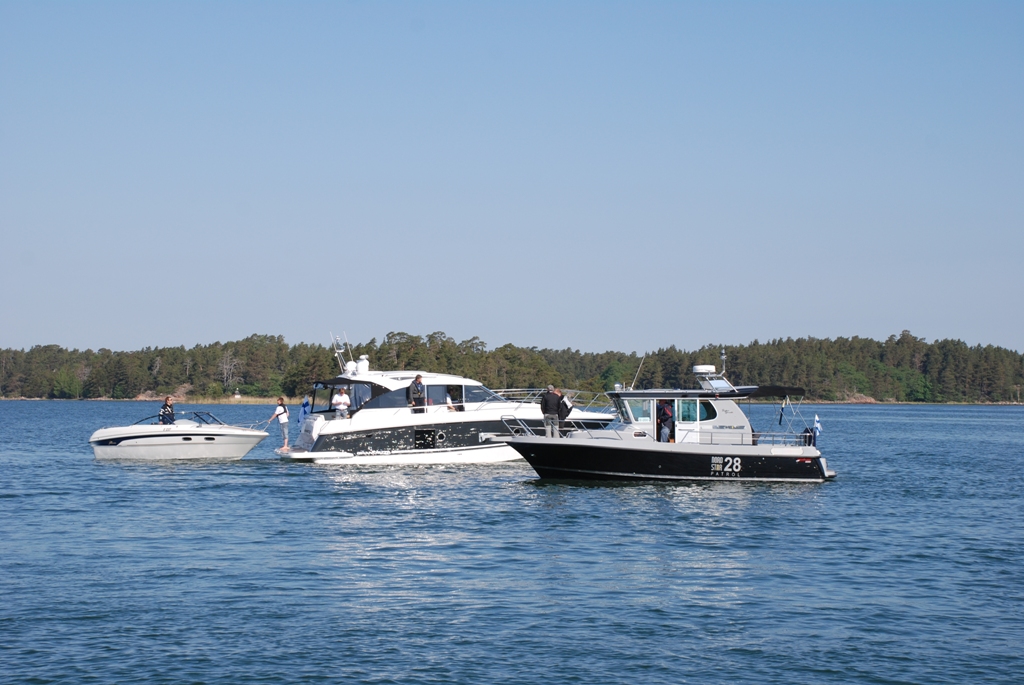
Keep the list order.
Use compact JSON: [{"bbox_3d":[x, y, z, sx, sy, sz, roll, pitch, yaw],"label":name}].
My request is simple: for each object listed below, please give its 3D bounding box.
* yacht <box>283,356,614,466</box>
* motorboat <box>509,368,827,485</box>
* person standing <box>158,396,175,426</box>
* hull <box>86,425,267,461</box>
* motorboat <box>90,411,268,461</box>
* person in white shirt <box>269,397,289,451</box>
[{"bbox_3d":[-2.184,2.410,75.309,12.400,3.720,3.750,1,-2,-20],"label":"yacht"},{"bbox_3d":[4.132,2.221,57.845,9.050,3.240,2.950,0,-1,-4],"label":"motorboat"},{"bbox_3d":[-12.329,2.834,76.278,0.400,1.760,0.520,0,-2,18],"label":"person standing"},{"bbox_3d":[-11.768,3.659,76.403,6.200,1.200,2.300,0,-1,4],"label":"hull"},{"bbox_3d":[-11.768,3.369,76.410,6.220,1.780,2.300,0,-1,4],"label":"motorboat"},{"bbox_3d":[-8.087,2.865,74.600,0.620,1.800,0.500,0,-1,5],"label":"person in white shirt"}]

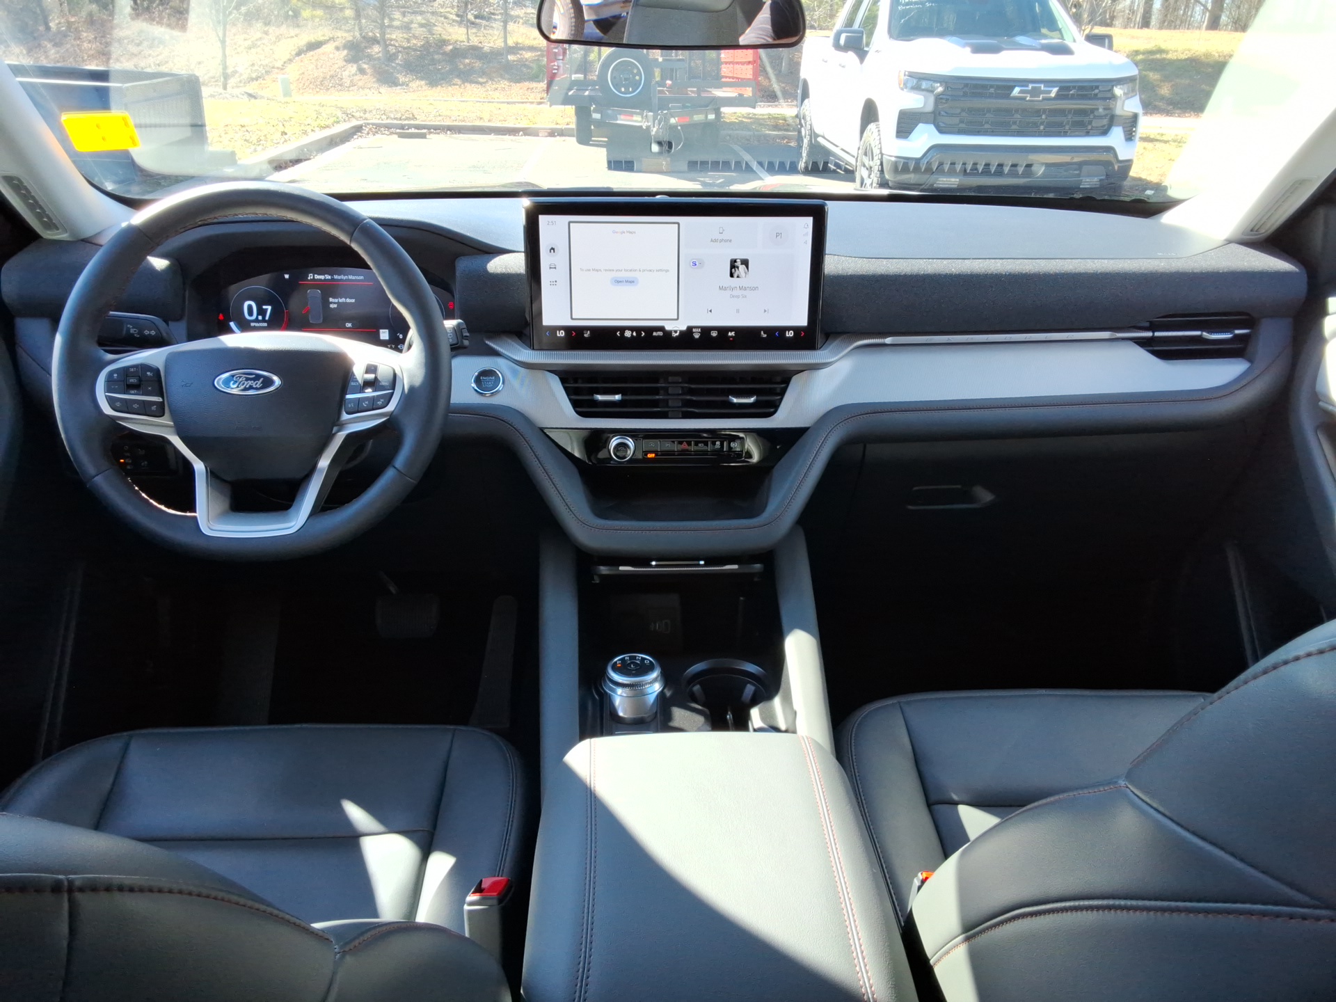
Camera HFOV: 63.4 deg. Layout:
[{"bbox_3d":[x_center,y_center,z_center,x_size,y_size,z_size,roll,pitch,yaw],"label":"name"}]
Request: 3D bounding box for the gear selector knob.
[{"bbox_3d":[-0.034,0.185,1.070,0.059,0.051,0.059,0,22,-2],"label":"gear selector knob"}]

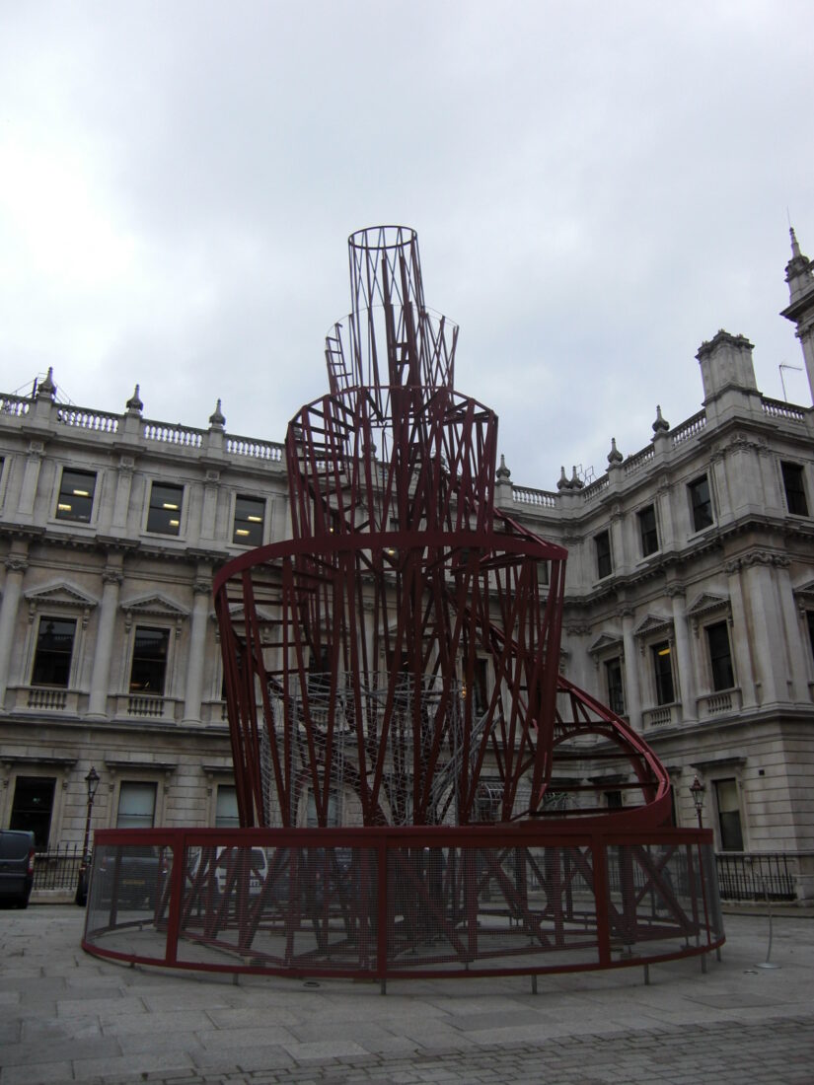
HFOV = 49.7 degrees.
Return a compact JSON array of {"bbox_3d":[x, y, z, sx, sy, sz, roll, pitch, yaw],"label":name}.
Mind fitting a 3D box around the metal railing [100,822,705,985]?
[{"bbox_3d":[-0.044,5.423,13.624,9.500,1.526,9.500,8,-22,-22],"label":"metal railing"}]

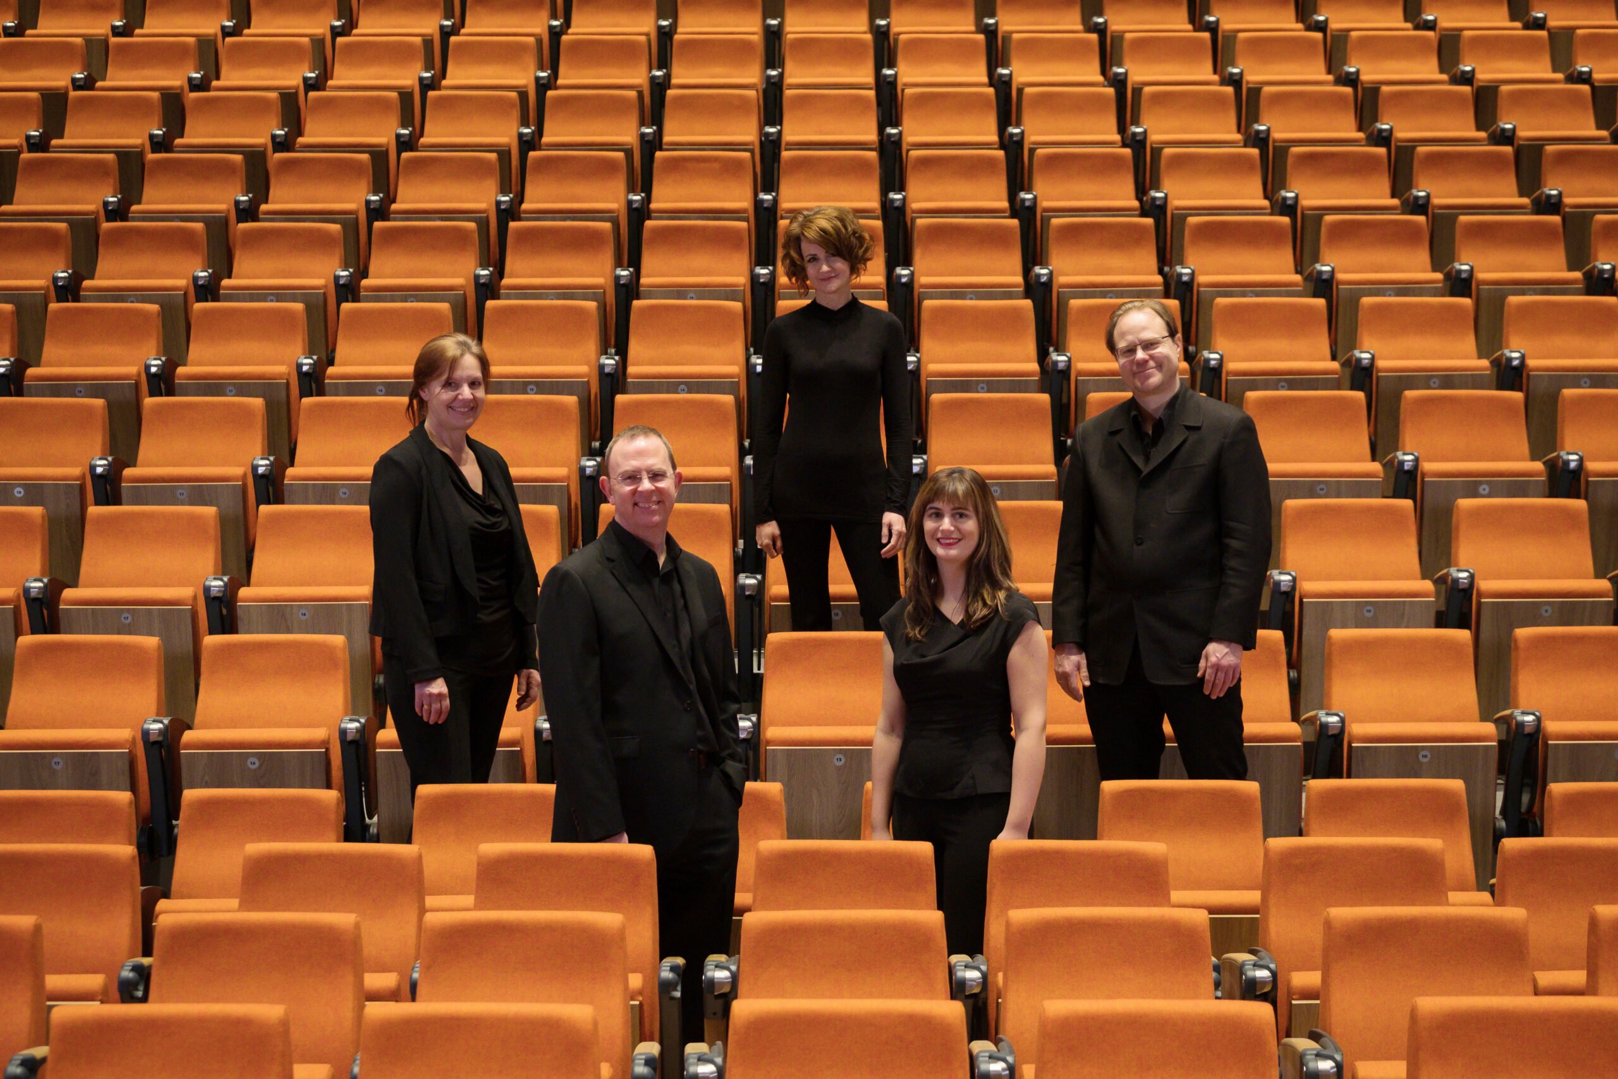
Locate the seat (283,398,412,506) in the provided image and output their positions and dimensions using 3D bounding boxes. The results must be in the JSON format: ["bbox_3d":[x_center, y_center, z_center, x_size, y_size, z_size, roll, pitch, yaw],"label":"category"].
[{"bbox_3d":[-1.497,-0.077,11.241,0.550,0.820,0.530,0,4,0],"label":"seat"}]

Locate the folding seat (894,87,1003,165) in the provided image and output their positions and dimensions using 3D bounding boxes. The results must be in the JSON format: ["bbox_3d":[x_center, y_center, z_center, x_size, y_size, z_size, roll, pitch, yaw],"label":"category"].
[{"bbox_3d":[0.635,-1.643,15.082,0.530,0.770,0.500,0,3,0],"label":"folding seat"}]

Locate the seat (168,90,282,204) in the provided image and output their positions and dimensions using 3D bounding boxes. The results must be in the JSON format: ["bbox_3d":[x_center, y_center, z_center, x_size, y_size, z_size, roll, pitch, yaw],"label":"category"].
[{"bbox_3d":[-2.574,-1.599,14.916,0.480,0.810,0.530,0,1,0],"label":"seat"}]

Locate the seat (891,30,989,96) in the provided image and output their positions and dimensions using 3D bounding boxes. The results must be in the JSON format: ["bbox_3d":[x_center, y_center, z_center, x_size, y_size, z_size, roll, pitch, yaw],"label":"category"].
[{"bbox_3d":[0.597,-1.983,15.811,0.550,0.820,0.530,0,4,0],"label":"seat"}]

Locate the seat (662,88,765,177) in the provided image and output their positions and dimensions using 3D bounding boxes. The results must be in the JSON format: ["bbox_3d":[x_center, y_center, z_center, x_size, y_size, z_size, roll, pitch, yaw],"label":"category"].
[{"bbox_3d":[-0.436,-1.599,14.897,0.550,0.820,0.530,0,4,0],"label":"seat"}]

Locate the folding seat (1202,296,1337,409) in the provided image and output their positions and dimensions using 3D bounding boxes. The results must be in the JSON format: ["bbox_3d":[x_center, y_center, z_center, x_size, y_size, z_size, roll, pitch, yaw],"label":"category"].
[{"bbox_3d":[1.742,-0.480,12.566,0.475,0.830,0.510,0,3,0],"label":"folding seat"}]

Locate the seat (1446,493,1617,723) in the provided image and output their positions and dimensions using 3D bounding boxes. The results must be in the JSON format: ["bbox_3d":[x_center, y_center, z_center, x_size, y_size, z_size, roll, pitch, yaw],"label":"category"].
[{"bbox_3d":[2.193,0.282,10.327,0.550,0.820,0.530,0,4,0],"label":"seat"}]

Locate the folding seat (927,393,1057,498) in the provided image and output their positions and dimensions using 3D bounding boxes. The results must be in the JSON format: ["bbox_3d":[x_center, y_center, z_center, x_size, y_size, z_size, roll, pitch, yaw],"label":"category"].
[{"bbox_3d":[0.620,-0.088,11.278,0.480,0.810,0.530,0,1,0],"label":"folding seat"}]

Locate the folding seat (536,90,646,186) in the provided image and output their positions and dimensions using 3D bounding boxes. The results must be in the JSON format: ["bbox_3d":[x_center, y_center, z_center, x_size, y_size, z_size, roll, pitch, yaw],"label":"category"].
[{"bbox_3d":[-1.000,-1.644,15.426,0.475,0.830,0.510,0,3,0],"label":"folding seat"}]

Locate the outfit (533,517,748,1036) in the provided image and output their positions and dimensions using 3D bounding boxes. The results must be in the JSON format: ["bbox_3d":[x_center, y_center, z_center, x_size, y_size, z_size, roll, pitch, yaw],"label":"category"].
[{"bbox_3d":[-0.408,0.714,8.342,0.530,1.520,0.340,-3,4,-36],"label":"outfit"}]

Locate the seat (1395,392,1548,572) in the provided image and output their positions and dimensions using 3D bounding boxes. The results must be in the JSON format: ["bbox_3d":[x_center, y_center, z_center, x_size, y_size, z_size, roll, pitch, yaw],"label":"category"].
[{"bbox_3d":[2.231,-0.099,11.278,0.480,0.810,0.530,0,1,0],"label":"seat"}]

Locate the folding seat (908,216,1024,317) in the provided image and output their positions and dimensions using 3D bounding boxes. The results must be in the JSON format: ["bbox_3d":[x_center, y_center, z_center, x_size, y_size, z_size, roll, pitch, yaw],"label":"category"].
[{"bbox_3d":[0.629,-0.878,13.242,0.530,0.770,0.500,0,3,0],"label":"folding seat"}]

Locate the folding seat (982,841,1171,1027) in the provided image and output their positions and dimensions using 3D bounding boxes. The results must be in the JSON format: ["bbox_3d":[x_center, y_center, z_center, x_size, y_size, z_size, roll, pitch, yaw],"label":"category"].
[{"bbox_3d":[0.640,1.133,7.823,0.530,0.820,0.500,0,3,0],"label":"folding seat"}]

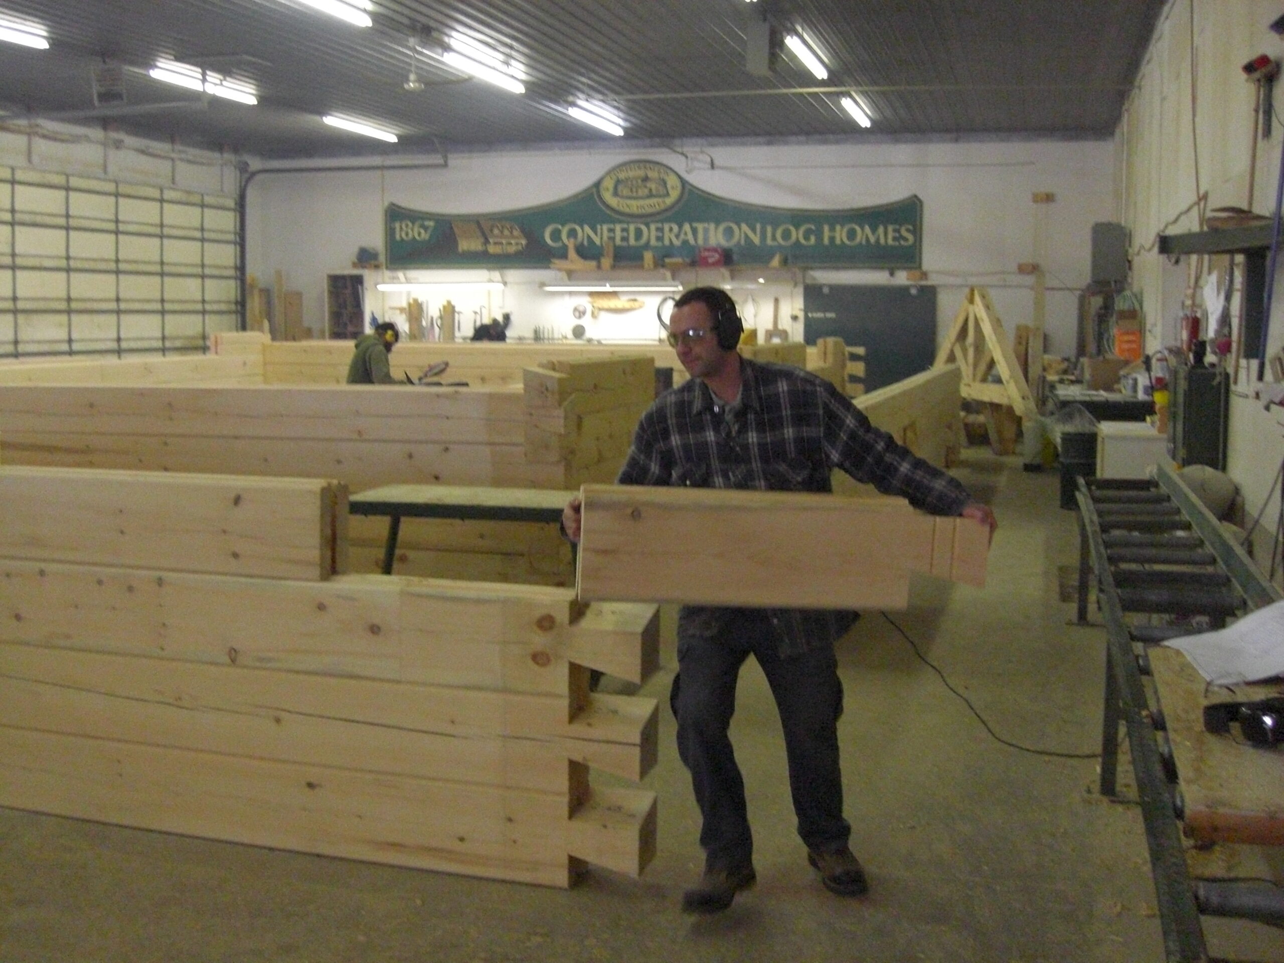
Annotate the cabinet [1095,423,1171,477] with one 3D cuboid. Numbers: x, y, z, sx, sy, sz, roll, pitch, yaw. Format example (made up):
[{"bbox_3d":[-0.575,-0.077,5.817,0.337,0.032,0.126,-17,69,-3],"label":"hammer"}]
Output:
[{"bbox_3d":[3.641,0.024,10.555,0.450,0.850,1.150,2,7,16],"label":"cabinet"}]

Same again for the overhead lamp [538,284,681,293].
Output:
[{"bbox_3d":[-0.478,-3.063,22.385,2.340,0.110,0.180,2,7,16],"label":"overhead lamp"}]

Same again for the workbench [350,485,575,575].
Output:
[{"bbox_3d":[-0.612,0.487,6.365,1.270,0.840,0.580,2,7,16],"label":"workbench"}]

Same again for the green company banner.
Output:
[{"bbox_3d":[-0.032,-4.243,22.487,8.950,1.730,0.060,2,7,16],"label":"green company banner"}]

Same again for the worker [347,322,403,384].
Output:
[{"bbox_3d":[-2.256,-0.569,12.092,0.680,1.580,0.520,-1,7,-14],"label":"worker"}]

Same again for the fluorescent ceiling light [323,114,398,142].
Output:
[{"bbox_3d":[-4.127,-5.181,20.841,0.130,0.090,2.440,2,7,16],"label":"fluorescent ceiling light"}]

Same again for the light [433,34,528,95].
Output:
[{"bbox_3d":[-1.756,-4.623,16.037,0.150,0.100,2.440,2,7,16],"label":"light"}]

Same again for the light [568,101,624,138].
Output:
[{"bbox_3d":[-0.599,-4.810,18.817,0.140,0.110,2.440,2,7,16],"label":"light"}]

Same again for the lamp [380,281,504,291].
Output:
[{"bbox_3d":[-3.517,-3.403,24.648,2.440,0.120,0.180,2,7,16],"label":"lamp"}]

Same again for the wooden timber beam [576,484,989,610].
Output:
[{"bbox_3d":[0.366,0.169,3.719,1.060,0.290,0.150,2,6,-7],"label":"wooden timber beam"}]

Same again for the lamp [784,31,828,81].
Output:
[{"bbox_3d":[1.767,-4.497,15.033,0.130,0.090,2.440,2,7,16],"label":"lamp"}]

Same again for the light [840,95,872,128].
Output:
[{"bbox_3d":[2.703,-4.647,17.757,0.140,0.110,2.440,2,7,16],"label":"light"}]

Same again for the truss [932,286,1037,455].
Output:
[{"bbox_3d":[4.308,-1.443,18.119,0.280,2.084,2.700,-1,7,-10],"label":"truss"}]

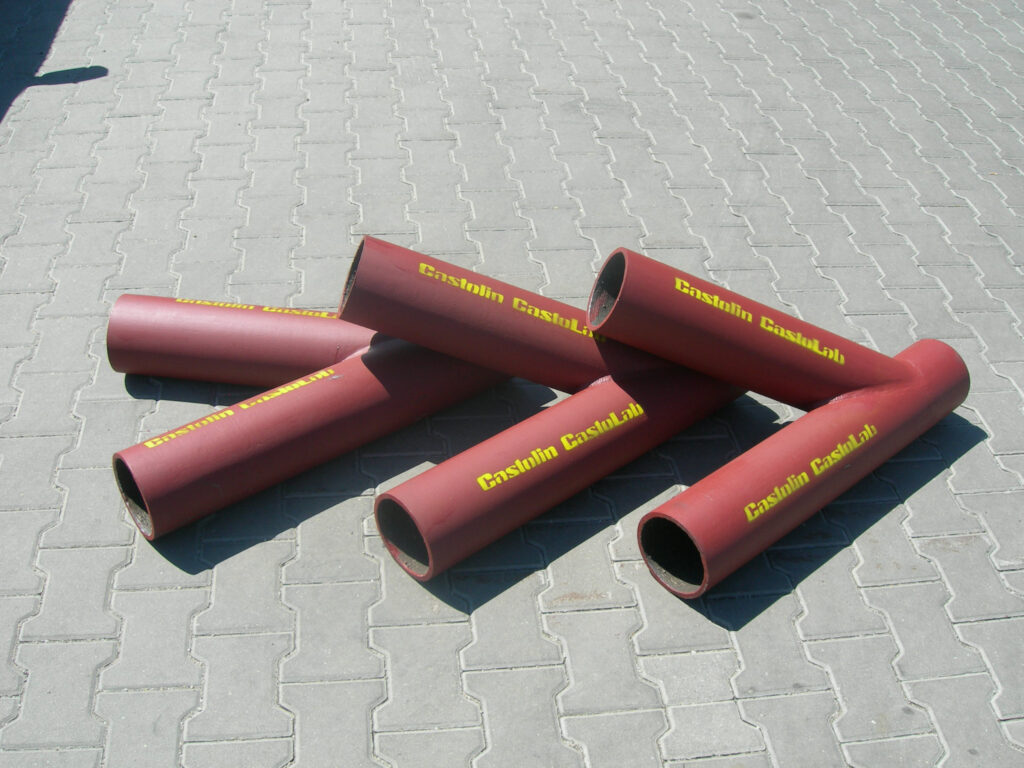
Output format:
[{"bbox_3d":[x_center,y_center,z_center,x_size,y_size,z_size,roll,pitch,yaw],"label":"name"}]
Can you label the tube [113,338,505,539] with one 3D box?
[{"bbox_3d":[-0.330,0.048,2.085,0.806,0.158,0.158,-25,47,-31],"label":"tube"}]

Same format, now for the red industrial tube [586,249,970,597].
[{"bbox_3d":[0.459,-0.051,2.087,0.806,0.158,0.592,-26,82,-32],"label":"red industrial tube"}]

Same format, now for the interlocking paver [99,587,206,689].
[{"bbox_3d":[-0.556,0.420,1.771,0.163,0.070,0.198,-2,39,-8],"label":"interlocking paver"}]

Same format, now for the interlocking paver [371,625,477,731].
[{"bbox_3d":[-0.138,0.474,1.749,0.163,0.070,0.198,-2,39,-8],"label":"interlocking paver"}]

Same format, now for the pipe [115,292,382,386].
[{"bbox_3d":[-0.467,-0.073,2.228,0.645,0.158,0.158,5,39,2],"label":"pipe"}]

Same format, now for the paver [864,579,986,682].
[{"bbox_3d":[0.673,0.428,1.870,0.163,0.070,0.198,-2,39,-8],"label":"paver"}]

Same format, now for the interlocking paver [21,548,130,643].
[{"bbox_3d":[-0.700,0.361,1.830,0.163,0.070,0.198,-2,39,-8],"label":"interlocking paver"}]

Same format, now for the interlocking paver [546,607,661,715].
[{"bbox_3d":[0.140,0.459,1.793,0.163,0.070,0.198,-2,39,-8],"label":"interlocking paver"}]

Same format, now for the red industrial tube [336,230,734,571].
[{"bbox_3d":[0.012,-0.080,2.096,0.806,0.158,0.592,-27,79,-32],"label":"red industrial tube"}]

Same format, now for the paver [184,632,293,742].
[{"bbox_3d":[-0.409,0.479,1.712,0.163,0.070,0.198,-2,39,-8],"label":"paver"}]

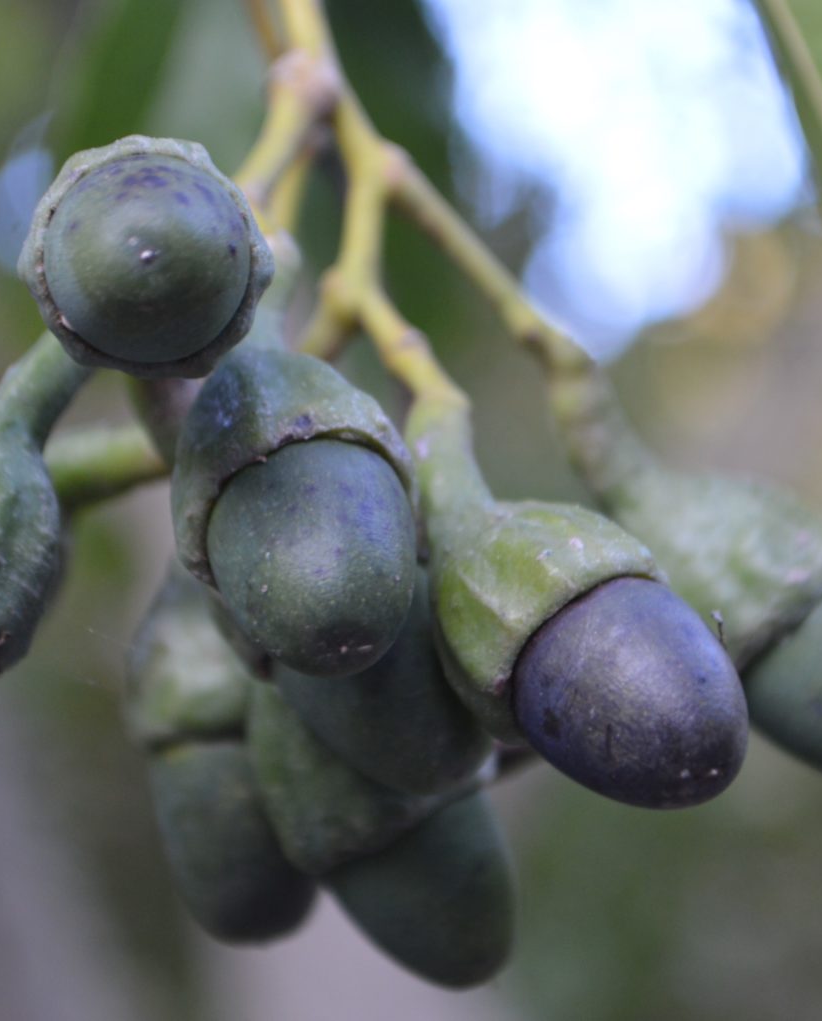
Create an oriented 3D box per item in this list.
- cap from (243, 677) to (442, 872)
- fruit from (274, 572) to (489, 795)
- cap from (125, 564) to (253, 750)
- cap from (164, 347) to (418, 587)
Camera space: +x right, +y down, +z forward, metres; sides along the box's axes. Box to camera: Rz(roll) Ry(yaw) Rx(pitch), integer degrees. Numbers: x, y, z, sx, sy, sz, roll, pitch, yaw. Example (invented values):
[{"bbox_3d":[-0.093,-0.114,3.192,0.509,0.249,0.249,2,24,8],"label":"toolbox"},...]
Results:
[{"bbox_3d":[-0.005,0.020,0.300,0.018,0.017,0.018,-27,3,0],"label":"cap"},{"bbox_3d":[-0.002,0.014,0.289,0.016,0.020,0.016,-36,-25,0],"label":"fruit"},{"bbox_3d":[-0.018,0.012,0.305,0.017,0.015,0.017,-12,0,0],"label":"cap"},{"bbox_3d":[-0.009,-0.004,0.272,0.019,0.019,0.016,0,39,-9],"label":"cap"}]

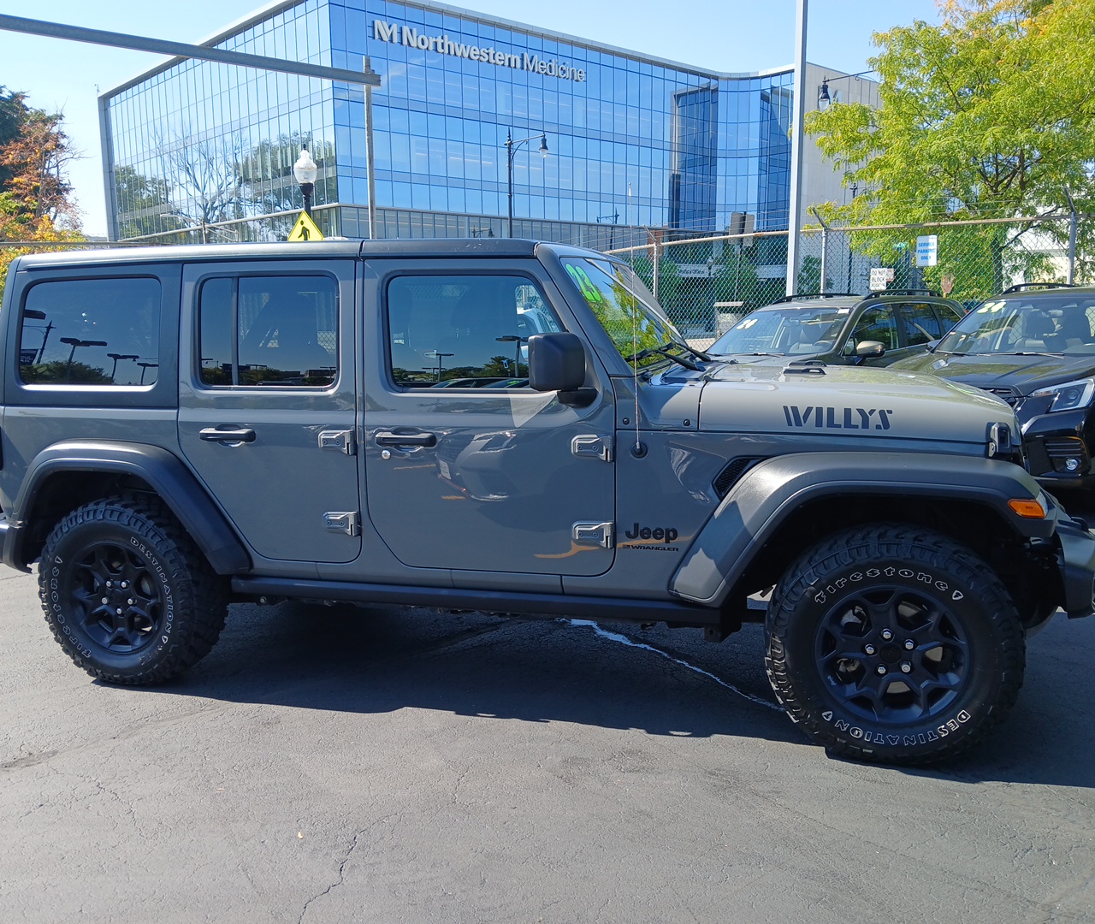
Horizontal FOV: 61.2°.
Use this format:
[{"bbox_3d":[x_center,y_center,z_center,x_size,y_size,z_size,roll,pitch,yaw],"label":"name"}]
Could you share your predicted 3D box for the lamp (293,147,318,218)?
[{"bbox_3d":[-4.426,-3.583,17.309,0.430,4.600,0.430,-1,9,0],"label":"lamp"}]

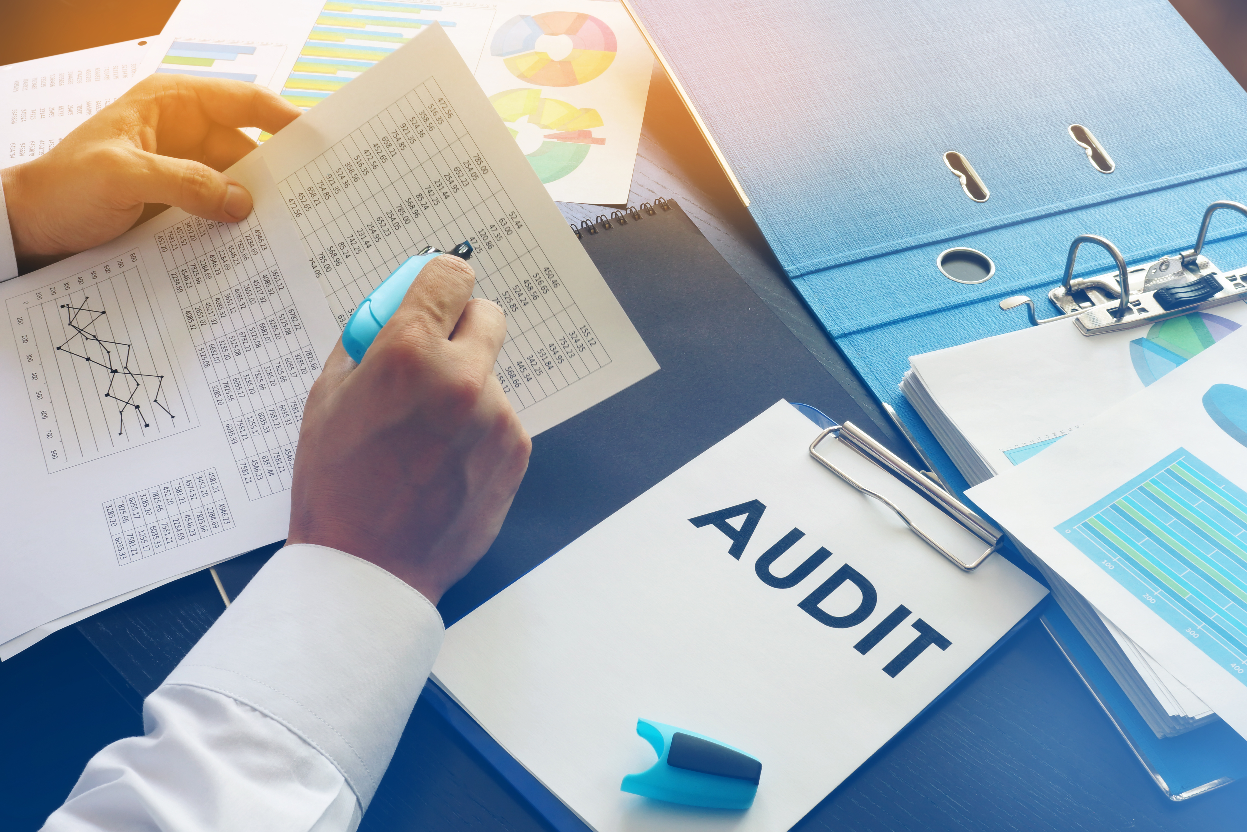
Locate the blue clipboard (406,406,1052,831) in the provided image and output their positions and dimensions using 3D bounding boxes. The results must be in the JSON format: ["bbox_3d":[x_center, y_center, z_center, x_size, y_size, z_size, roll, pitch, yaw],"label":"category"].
[{"bbox_3d":[0.065,0.112,0.867,0.321,0.019,0.220,-33,55,-30],"label":"blue clipboard"}]

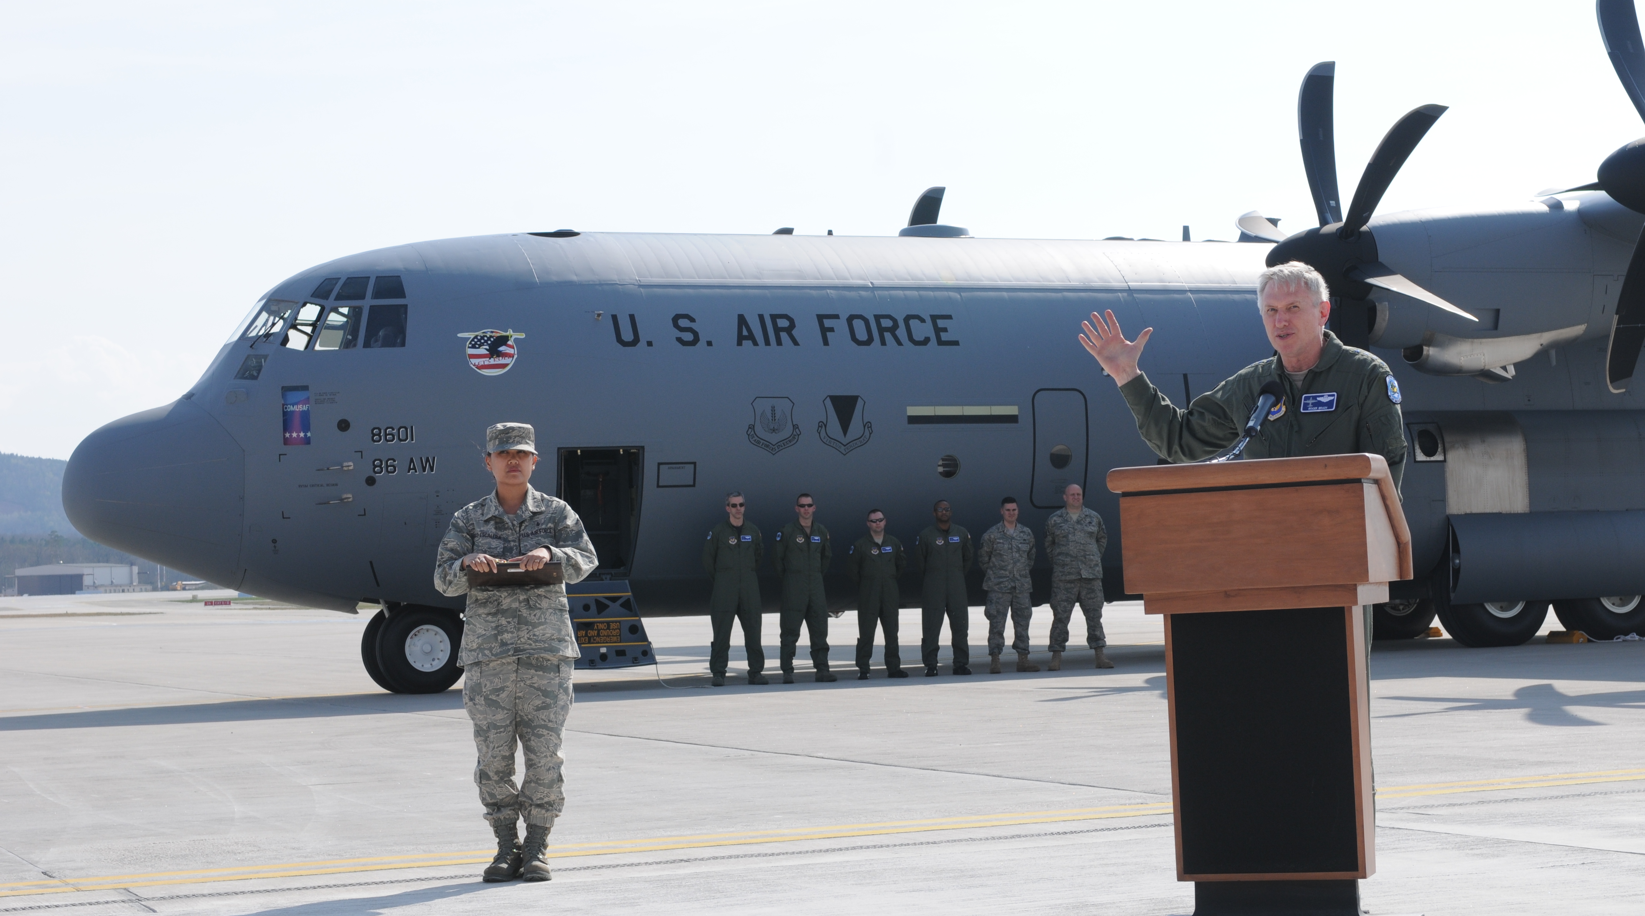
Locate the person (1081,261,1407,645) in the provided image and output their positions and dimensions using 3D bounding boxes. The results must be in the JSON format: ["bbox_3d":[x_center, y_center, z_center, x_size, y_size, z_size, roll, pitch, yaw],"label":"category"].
[{"bbox_3d":[1.206,0.354,8.550,0.880,1.800,0.520,-3,-2,19],"label":"person"}]

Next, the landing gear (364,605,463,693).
[{"bbox_3d":[-4.117,1.879,31.092,1.020,1.020,0.900,-1,-2,-23],"label":"landing gear"}]

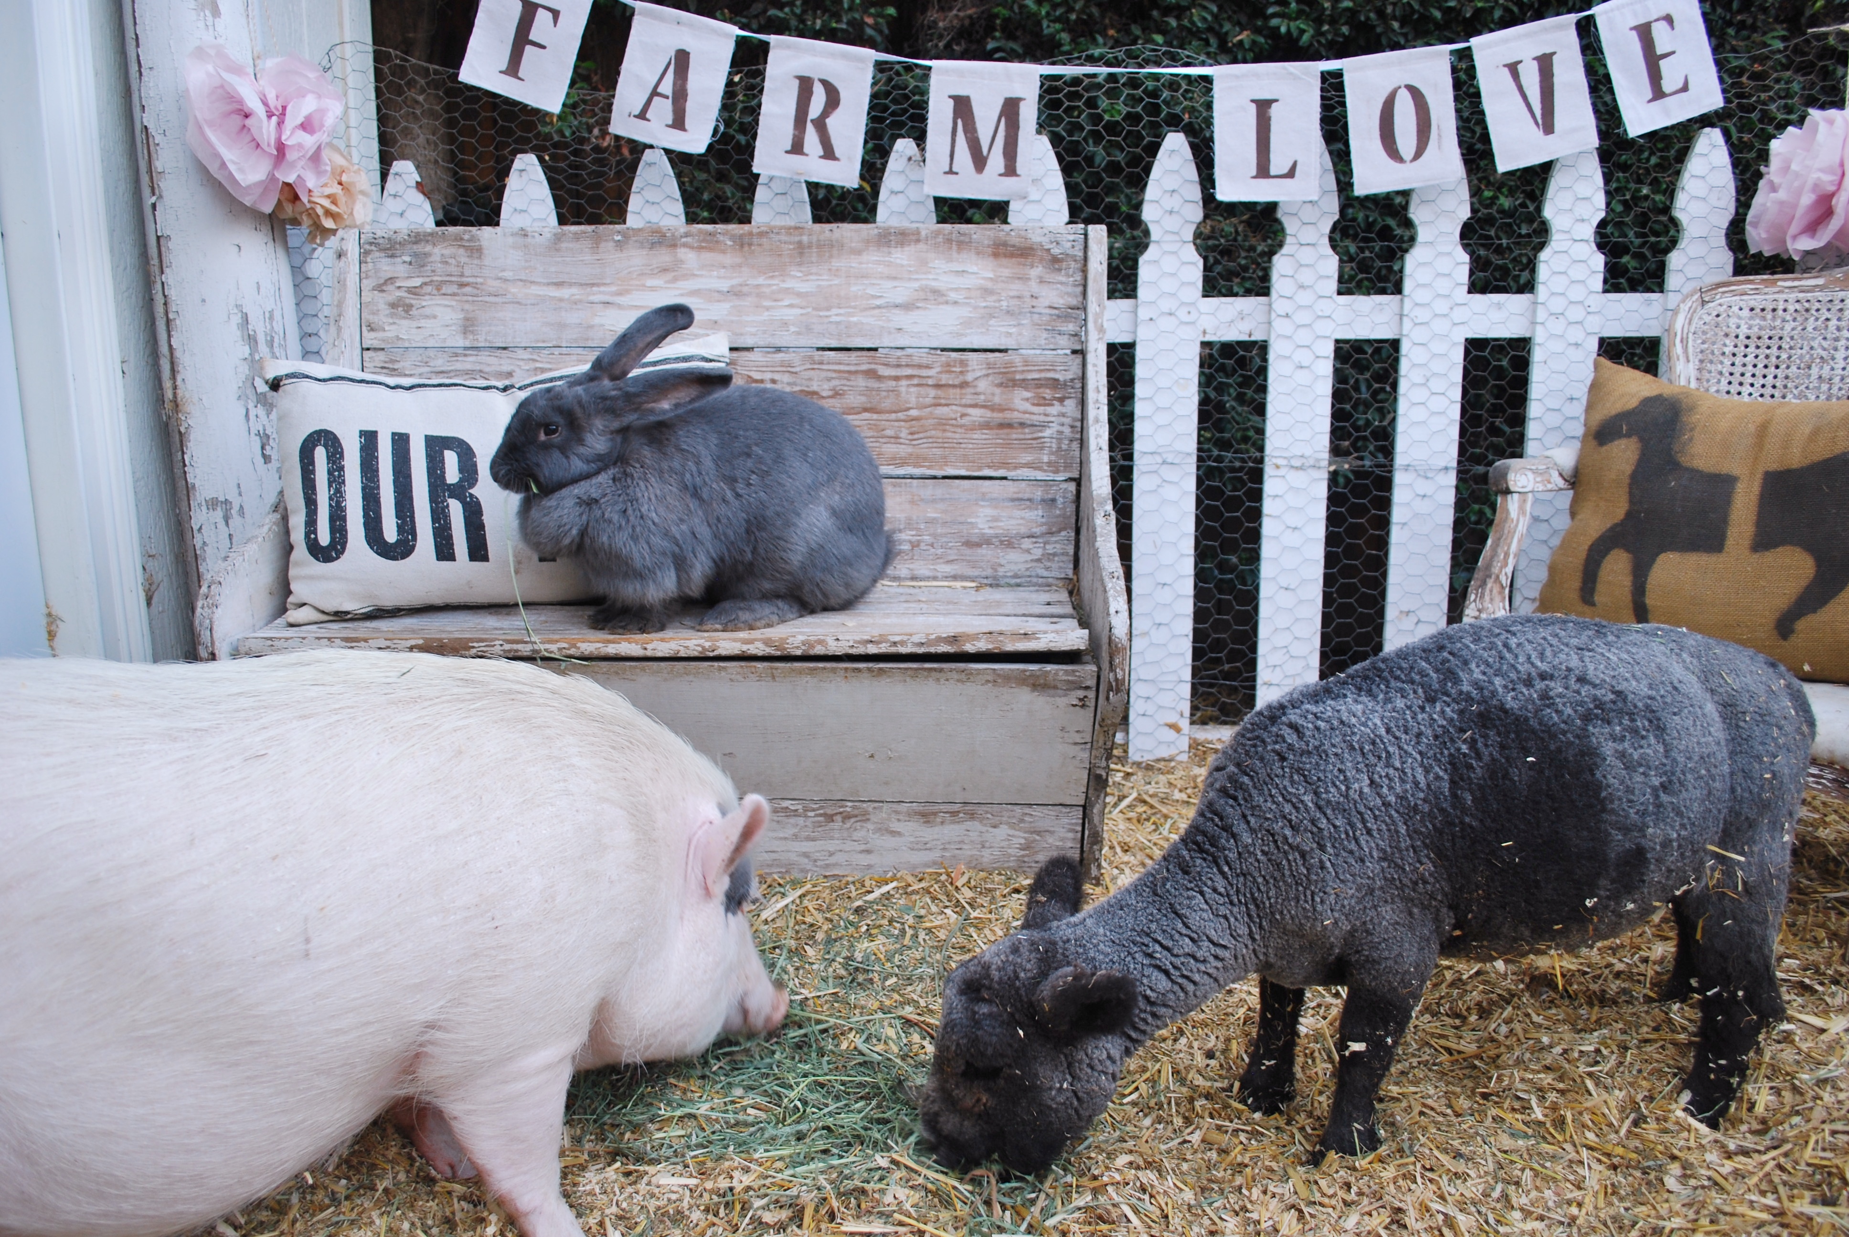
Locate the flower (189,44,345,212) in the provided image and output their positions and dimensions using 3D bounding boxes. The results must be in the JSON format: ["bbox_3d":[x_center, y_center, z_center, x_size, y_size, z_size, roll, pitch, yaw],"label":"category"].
[{"bbox_3d":[-0.809,-0.601,1.700,0.190,0.200,0.130,-2,11,-12],"label":"flower"}]

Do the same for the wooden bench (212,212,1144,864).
[{"bbox_3d":[-0.270,-0.102,1.694,1.000,0.770,0.430,0,10,2],"label":"wooden bench"}]

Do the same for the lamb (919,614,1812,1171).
[{"bbox_3d":[0.356,0.198,1.099,0.700,0.390,0.210,-3,11,-14],"label":"lamb"}]

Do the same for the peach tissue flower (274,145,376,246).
[{"bbox_3d":[-0.751,-0.529,1.730,0.125,0.125,0.090,-3,11,-15],"label":"peach tissue flower"}]

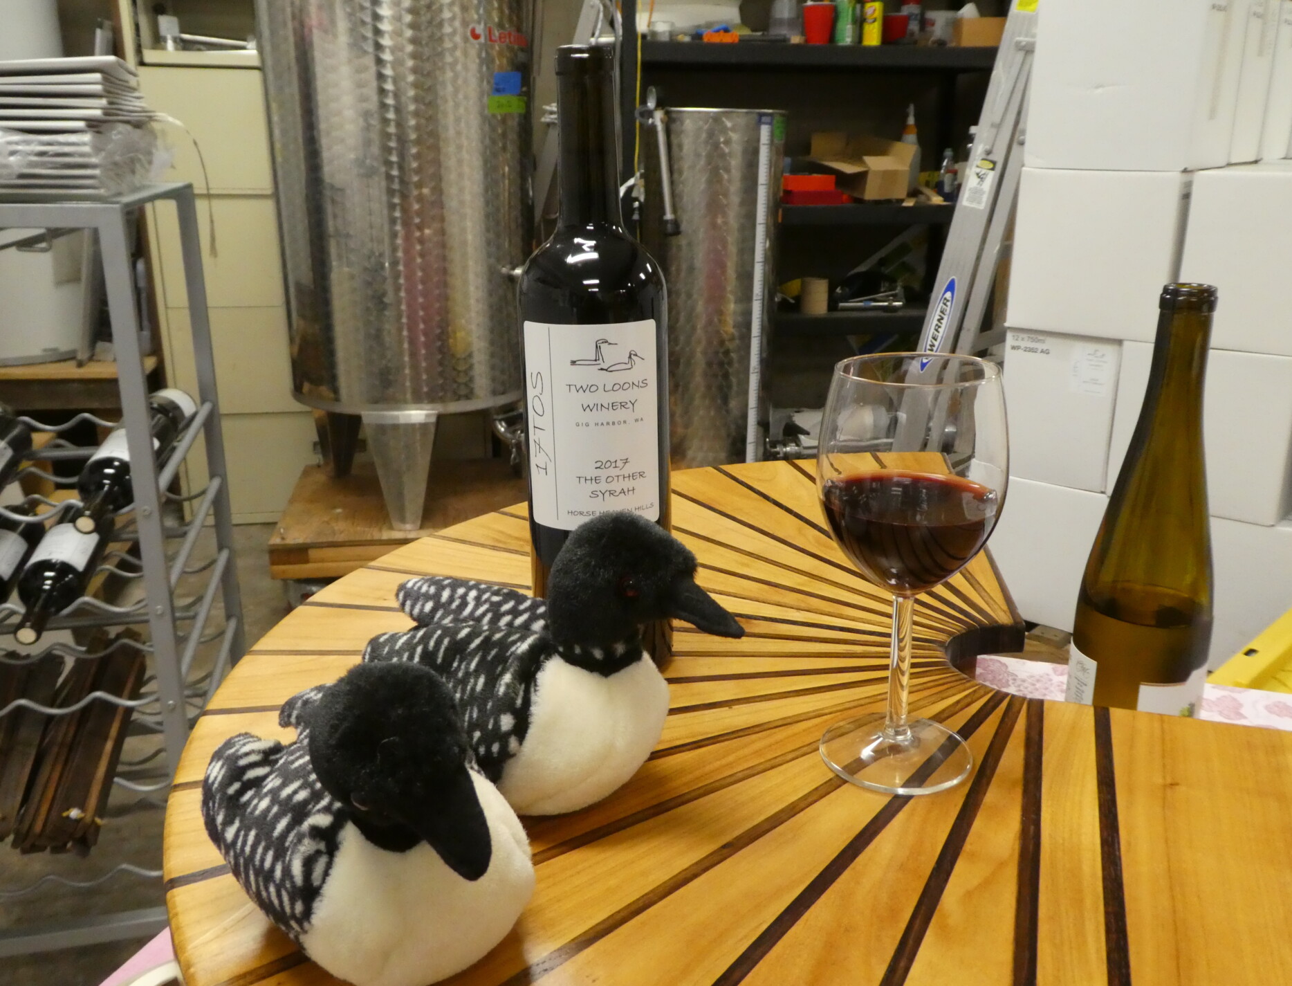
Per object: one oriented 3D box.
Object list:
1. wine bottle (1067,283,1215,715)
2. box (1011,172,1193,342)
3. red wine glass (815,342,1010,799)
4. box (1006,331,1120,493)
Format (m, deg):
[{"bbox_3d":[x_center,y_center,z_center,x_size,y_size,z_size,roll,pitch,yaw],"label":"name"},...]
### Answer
[{"bbox_3d":[0.307,0.037,0.645,0.078,0.322,0.078,-14,22,-35],"label":"wine bottle"},{"bbox_3d":[0.993,-0.522,2.285,0.310,0.336,0.244,14,24,39],"label":"box"},{"bbox_3d":[0.121,0.037,0.497,0.086,0.193,0.086,-1,18,0],"label":"red wine glass"},{"bbox_3d":[0.996,-0.217,2.434,0.244,0.336,0.310,14,24,39],"label":"box"}]

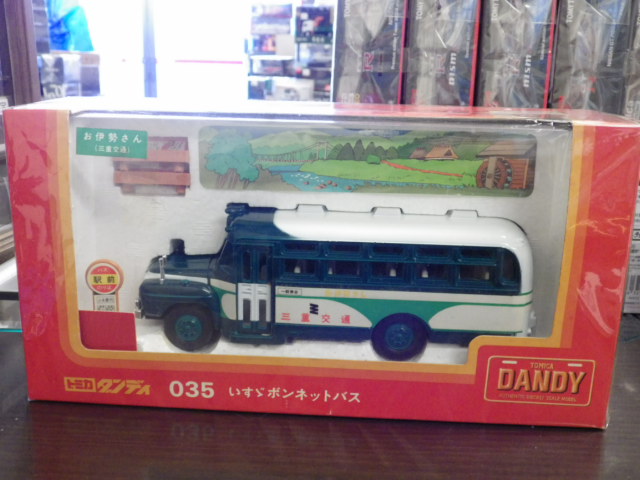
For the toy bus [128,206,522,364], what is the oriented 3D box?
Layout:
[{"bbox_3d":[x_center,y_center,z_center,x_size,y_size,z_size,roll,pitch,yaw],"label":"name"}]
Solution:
[{"bbox_3d":[0.006,0.014,0.320,0.159,0.059,0.048,2,15,4],"label":"toy bus"}]

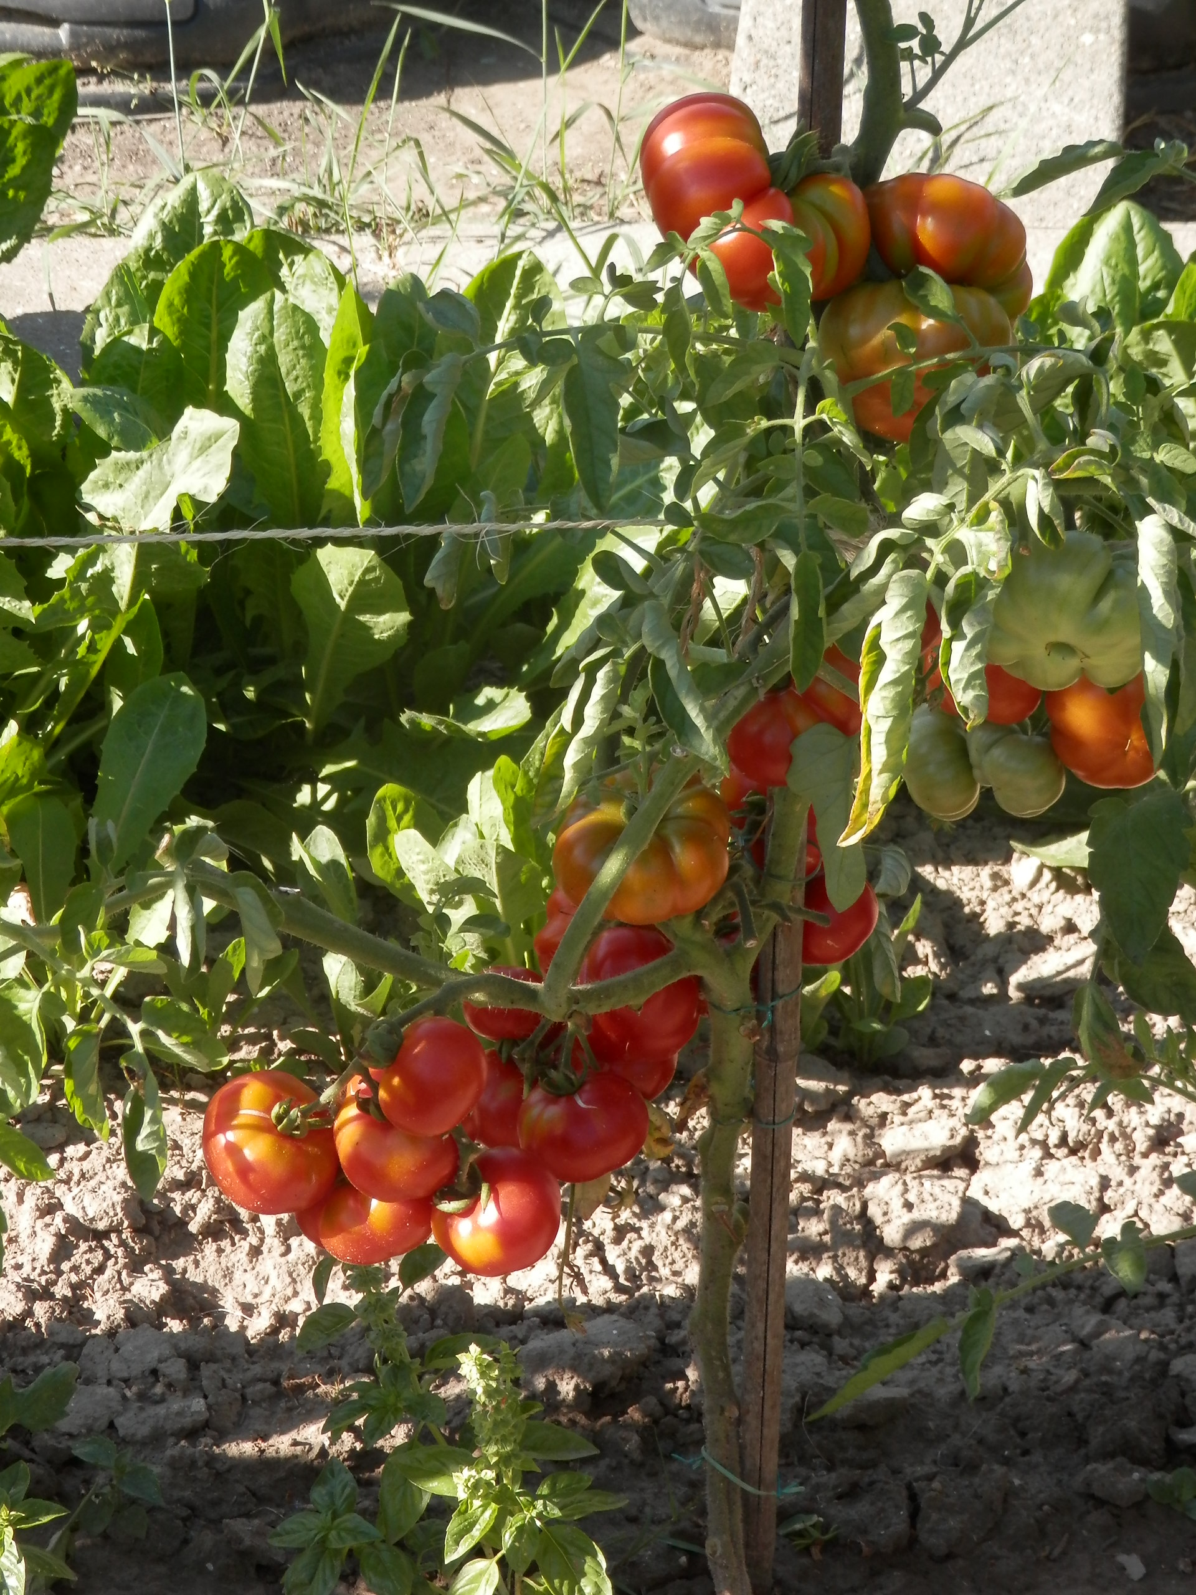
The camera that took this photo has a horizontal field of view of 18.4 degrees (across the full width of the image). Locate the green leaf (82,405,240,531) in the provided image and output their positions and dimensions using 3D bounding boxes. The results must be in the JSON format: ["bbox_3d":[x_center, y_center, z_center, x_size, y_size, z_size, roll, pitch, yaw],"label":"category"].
[{"bbox_3d":[-0.291,-0.219,2.450,0.080,0.030,0.100,26,62,9],"label":"green leaf"}]

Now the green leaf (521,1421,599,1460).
[{"bbox_3d":[-0.019,0.326,1.870,0.042,0.013,0.018,0,34,0],"label":"green leaf"}]

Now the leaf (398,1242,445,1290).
[{"bbox_3d":[-0.095,0.253,1.988,0.018,0.013,0.034,33,52,18],"label":"leaf"}]

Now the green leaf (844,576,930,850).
[{"bbox_3d":[0.141,-0.044,1.819,0.027,0.134,0.028,9,0,6],"label":"green leaf"}]

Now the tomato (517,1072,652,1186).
[{"bbox_3d":[-0.008,0.172,1.912,0.068,0.057,0.068,0,25,0],"label":"tomato"}]

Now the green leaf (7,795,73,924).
[{"bbox_3d":[-0.340,0.037,2.250,0.043,0.075,0.040,0,34,0],"label":"green leaf"}]

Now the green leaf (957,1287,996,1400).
[{"bbox_3d":[0.202,0.292,1.970,0.021,0.060,0.022,0,34,0],"label":"green leaf"}]

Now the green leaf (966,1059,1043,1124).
[{"bbox_3d":[0.219,0.160,1.992,0.045,0.018,0.017,-35,65,-13],"label":"green leaf"}]

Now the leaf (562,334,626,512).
[{"bbox_3d":[-0.002,-0.170,1.670,0.029,0.076,0.028,0,34,0],"label":"leaf"}]

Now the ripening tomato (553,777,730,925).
[{"bbox_3d":[0.021,0.025,1.760,0.085,0.064,0.084,0,34,0],"label":"ripening tomato"}]

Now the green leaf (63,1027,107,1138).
[{"bbox_3d":[-0.269,0.150,1.940,0.018,0.057,0.018,-8,10,0],"label":"green leaf"}]

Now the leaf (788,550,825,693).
[{"bbox_3d":[0.094,-0.080,1.660,0.018,0.062,0.020,0,34,0],"label":"leaf"}]

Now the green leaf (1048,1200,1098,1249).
[{"bbox_3d":[0.254,0.228,1.970,0.026,0.022,0.016,0,34,0],"label":"green leaf"}]

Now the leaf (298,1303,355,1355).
[{"bbox_3d":[-0.138,0.270,1.880,0.032,0.018,0.022,0,34,0],"label":"leaf"}]

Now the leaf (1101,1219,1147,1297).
[{"bbox_3d":[0.284,0.249,1.986,0.021,0.038,0.014,-12,0,-4],"label":"leaf"}]

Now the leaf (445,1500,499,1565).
[{"bbox_3d":[-0.069,0.399,2.002,0.018,0.013,0.040,28,50,20],"label":"leaf"}]

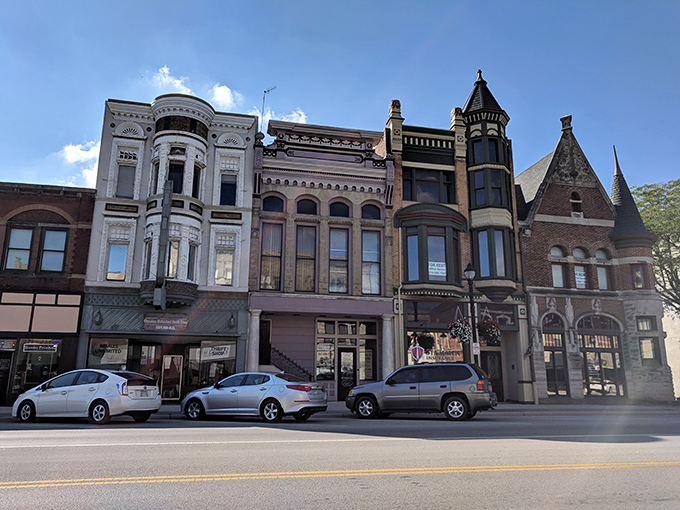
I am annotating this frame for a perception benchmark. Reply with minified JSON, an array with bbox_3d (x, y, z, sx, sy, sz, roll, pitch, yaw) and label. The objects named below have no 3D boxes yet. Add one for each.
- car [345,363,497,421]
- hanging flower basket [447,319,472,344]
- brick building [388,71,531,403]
[{"bbox_3d":[2.599,4.521,17.101,4.900,1.820,1.900,-4,-14,19],"label":"car"},{"bbox_3d":[4.331,2.772,18.508,0.905,0.905,0.905,3,-13,-12],"label":"hanging flower basket"},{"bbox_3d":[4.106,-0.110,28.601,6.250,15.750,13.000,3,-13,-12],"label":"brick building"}]

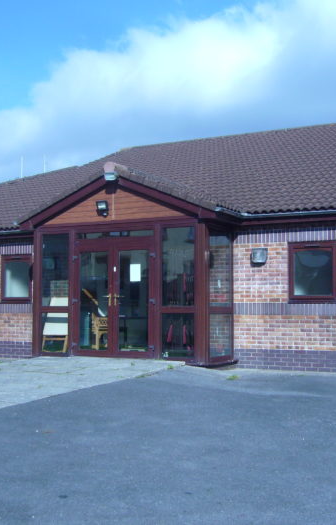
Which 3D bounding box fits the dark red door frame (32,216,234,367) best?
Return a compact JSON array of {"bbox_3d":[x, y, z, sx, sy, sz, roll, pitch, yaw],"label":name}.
[{"bbox_3d":[-0.662,0.534,13.144,3.520,2.460,1.300,-2,-4,24],"label":"dark red door frame"}]

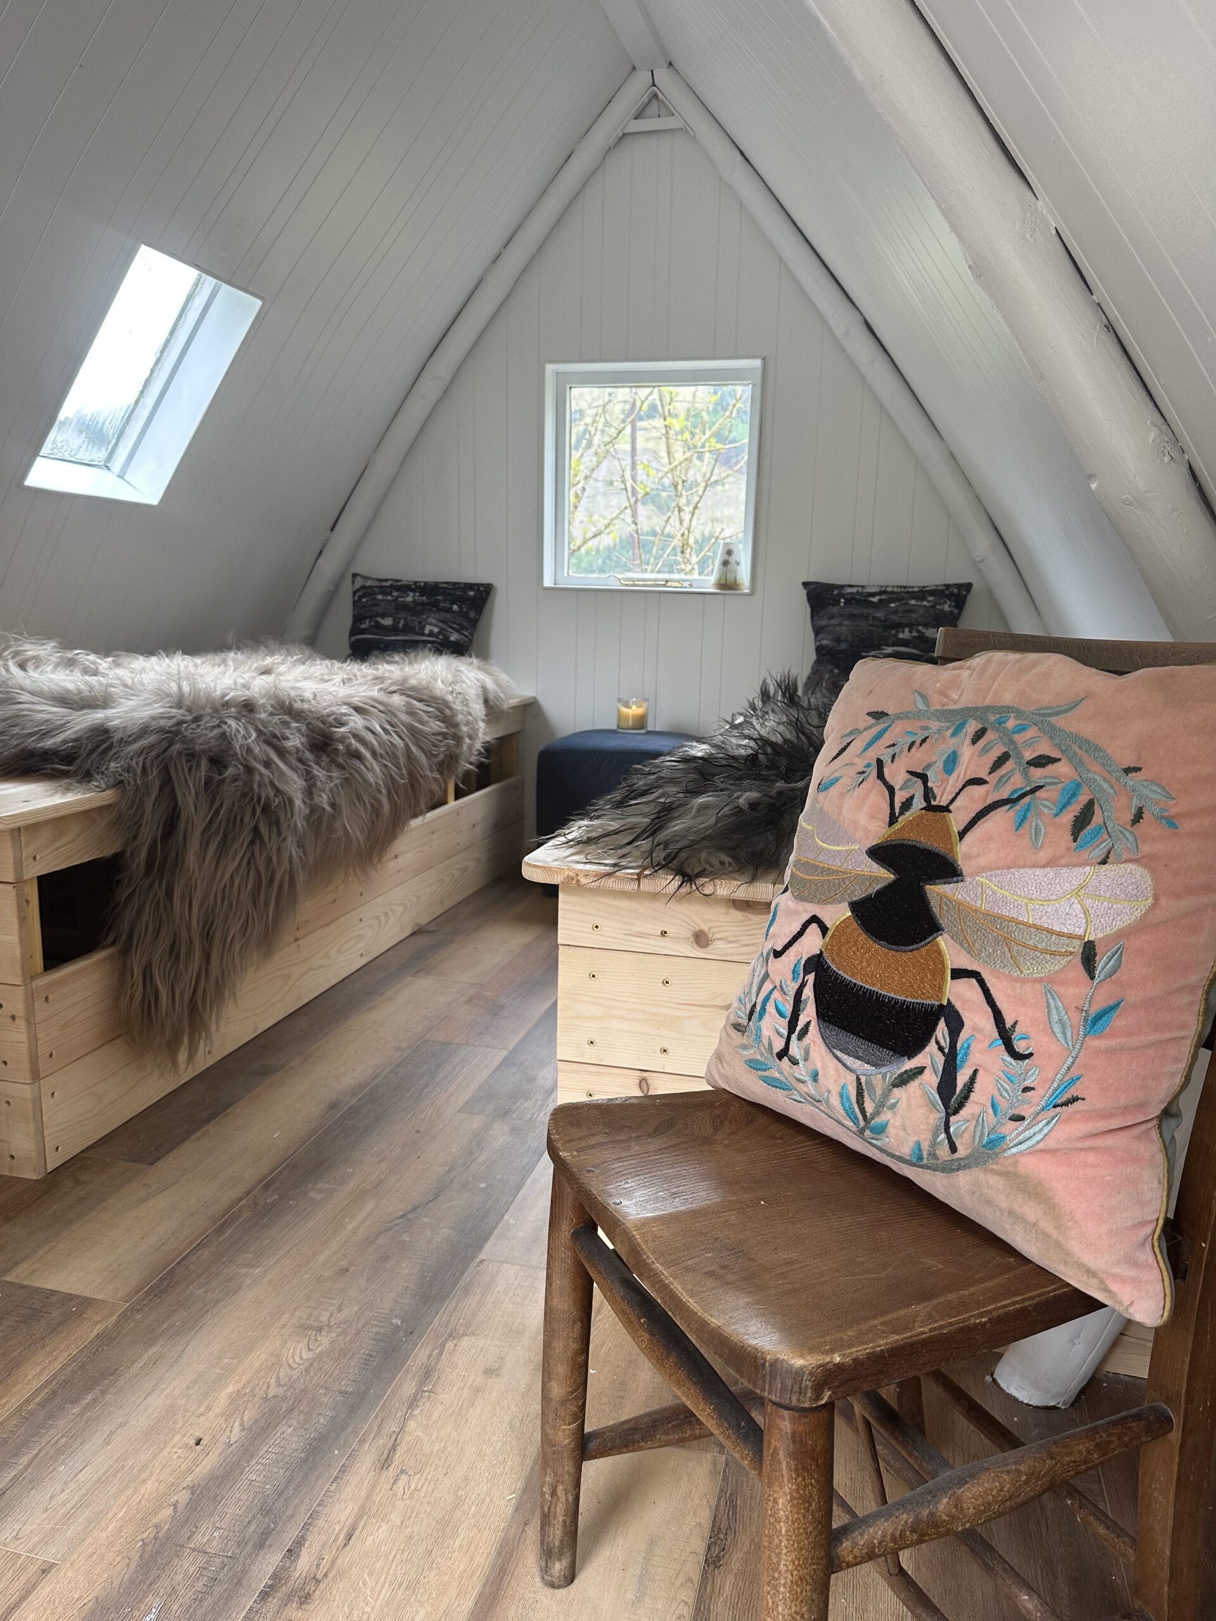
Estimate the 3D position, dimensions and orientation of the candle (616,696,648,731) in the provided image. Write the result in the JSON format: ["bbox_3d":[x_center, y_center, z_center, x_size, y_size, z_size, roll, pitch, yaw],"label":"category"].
[{"bbox_3d":[0.079,-0.296,3.512,0.096,0.099,0.096,4,11,14],"label":"candle"}]

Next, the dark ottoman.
[{"bbox_3d":[0.085,0.001,3.494,0.497,0.474,0.489,4,11,14],"label":"dark ottoman"}]

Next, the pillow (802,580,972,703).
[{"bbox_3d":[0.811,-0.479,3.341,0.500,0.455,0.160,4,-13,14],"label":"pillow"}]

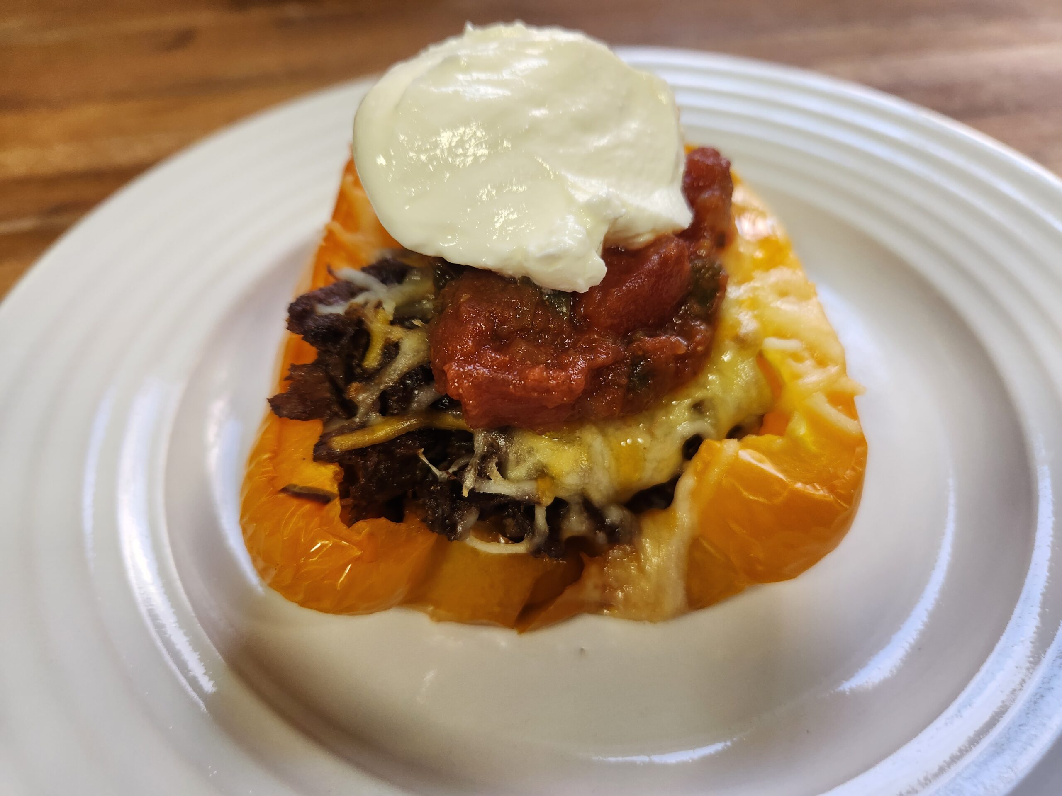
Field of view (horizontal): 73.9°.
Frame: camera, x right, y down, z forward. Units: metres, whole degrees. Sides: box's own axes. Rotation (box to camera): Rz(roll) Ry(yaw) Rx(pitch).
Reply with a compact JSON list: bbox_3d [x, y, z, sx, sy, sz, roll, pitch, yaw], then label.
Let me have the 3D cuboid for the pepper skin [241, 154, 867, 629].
[{"bbox_3d":[0.003,-0.007,0.131,0.095,0.039,0.097,-3,47,1],"label":"pepper skin"}]

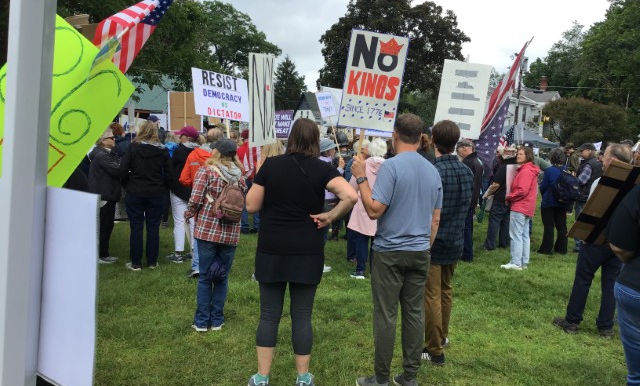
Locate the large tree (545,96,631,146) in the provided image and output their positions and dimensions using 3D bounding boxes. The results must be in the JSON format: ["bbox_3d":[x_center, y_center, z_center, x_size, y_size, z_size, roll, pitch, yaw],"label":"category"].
[{"bbox_3d":[17.604,-3.570,38.230,5.600,5.550,5.400,3,5,0],"label":"large tree"}]

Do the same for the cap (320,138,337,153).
[{"bbox_3d":[0.087,-0.589,7.100,0.270,0.150,0.200,-8,6,-23],"label":"cap"}]

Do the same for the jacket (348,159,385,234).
[{"bbox_3d":[0.579,0.047,6.700,0.520,0.830,0.360,-1,6,-42],"label":"jacket"}]

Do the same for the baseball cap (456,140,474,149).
[{"bbox_3d":[2.107,-0.698,8.300,0.260,0.140,0.180,5,5,25],"label":"baseball cap"}]

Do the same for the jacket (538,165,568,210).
[{"bbox_3d":[3.695,-0.095,9.050,0.470,0.690,0.330,-2,7,-45],"label":"jacket"}]

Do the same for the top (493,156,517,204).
[{"bbox_3d":[3.026,-0.195,9.300,0.340,0.740,0.500,6,6,31],"label":"top"}]

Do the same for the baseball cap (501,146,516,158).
[{"bbox_3d":[2.993,-0.651,9.100,0.190,0.160,0.260,1,5,-24],"label":"baseball cap"}]

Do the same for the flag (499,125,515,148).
[{"bbox_3d":[3.916,-1.173,12.000,0.360,0.470,0.120,4,5,10],"label":"flag"}]

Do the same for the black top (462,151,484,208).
[{"bbox_3d":[2.065,-0.190,8.050,0.520,0.740,0.340,-2,7,-43],"label":"black top"}]

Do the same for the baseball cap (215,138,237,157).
[{"bbox_3d":[-0.771,-0.369,4.650,0.180,0.150,0.260,-1,13,-38],"label":"baseball cap"}]

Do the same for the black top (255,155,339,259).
[{"bbox_3d":[-0.136,0.072,3.460,0.530,0.620,0.320,3,5,0],"label":"black top"}]

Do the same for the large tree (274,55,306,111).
[{"bbox_3d":[-3.815,-9.887,64.488,5.200,10.995,5.200,3,5,0],"label":"large tree"}]

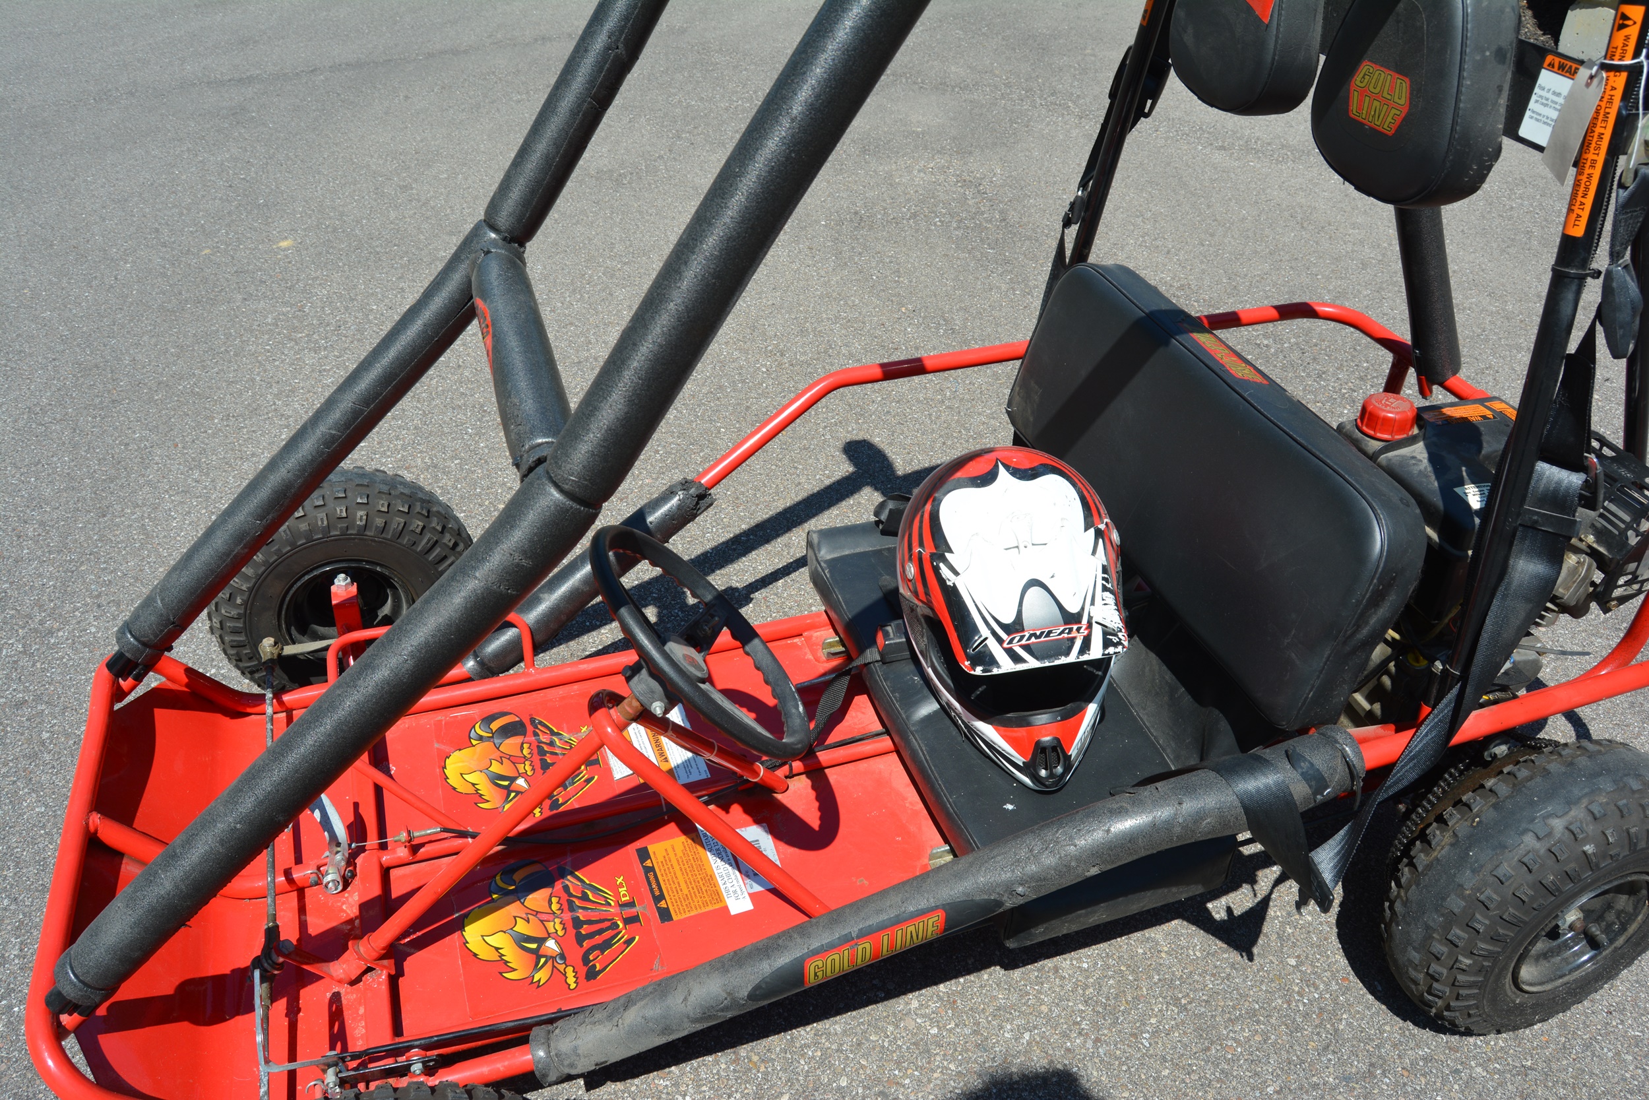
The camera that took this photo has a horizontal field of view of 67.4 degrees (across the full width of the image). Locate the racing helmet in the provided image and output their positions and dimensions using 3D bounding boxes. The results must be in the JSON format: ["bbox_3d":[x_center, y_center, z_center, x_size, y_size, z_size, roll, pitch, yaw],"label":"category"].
[{"bbox_3d":[0.220,0.053,1.372,0.250,0.275,0.360,-6,36,-11],"label":"racing helmet"}]

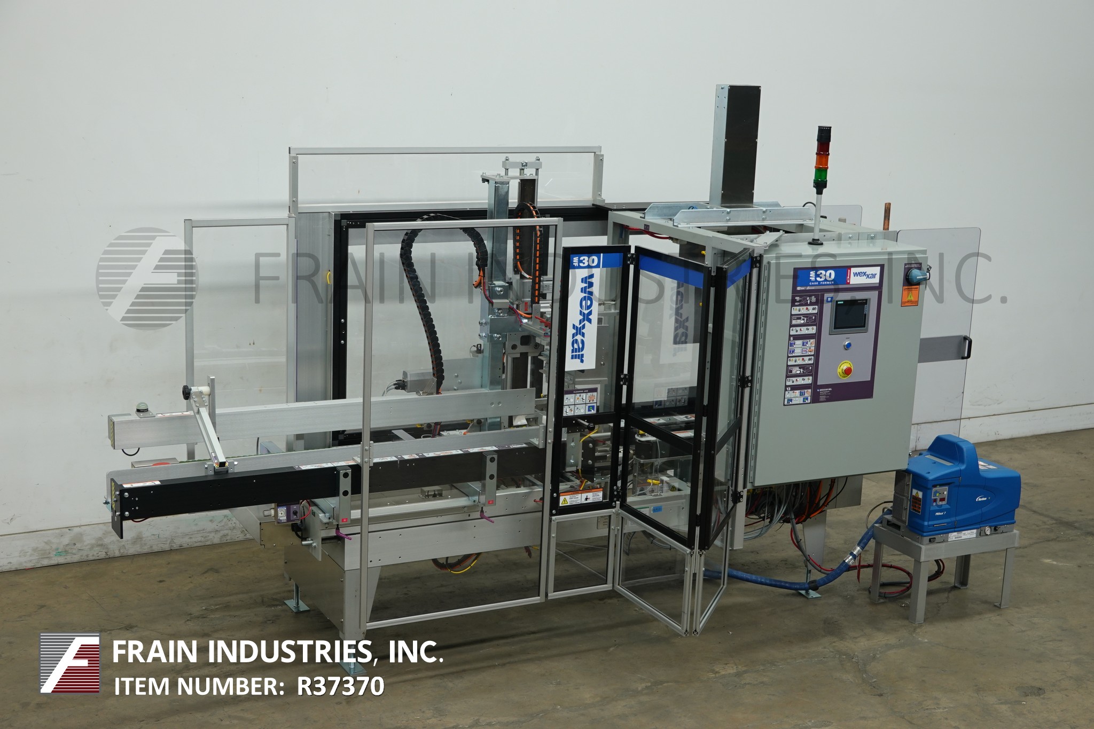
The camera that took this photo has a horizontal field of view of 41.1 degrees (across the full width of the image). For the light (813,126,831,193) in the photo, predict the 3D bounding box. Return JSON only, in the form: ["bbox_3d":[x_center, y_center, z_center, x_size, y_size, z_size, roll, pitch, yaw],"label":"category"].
[{"bbox_3d":[1.251,-0.927,6.626,0.060,0.305,0.060,2,13,0],"label":"light"}]

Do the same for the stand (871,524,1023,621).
[{"bbox_3d":[1.942,0.988,7.162,0.610,0.386,0.350,-4,14,-27],"label":"stand"}]

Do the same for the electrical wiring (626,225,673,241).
[{"bbox_3d":[0.495,-0.643,7.104,0.045,0.045,0.420,-4,14,-27],"label":"electrical wiring"}]

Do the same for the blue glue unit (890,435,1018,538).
[{"bbox_3d":[1.970,0.561,7.063,0.600,0.475,0.300,-4,14,-27],"label":"blue glue unit"}]

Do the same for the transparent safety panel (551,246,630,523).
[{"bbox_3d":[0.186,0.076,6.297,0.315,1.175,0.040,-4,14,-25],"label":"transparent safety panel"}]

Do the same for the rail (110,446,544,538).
[{"bbox_3d":[-0.744,0.468,5.801,1.900,0.190,0.160,-4,14,-27],"label":"rail"}]

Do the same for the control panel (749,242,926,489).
[{"bbox_3d":[1.267,-0.016,6.765,0.914,1.058,0.330,-4,14,-27],"label":"control panel"}]

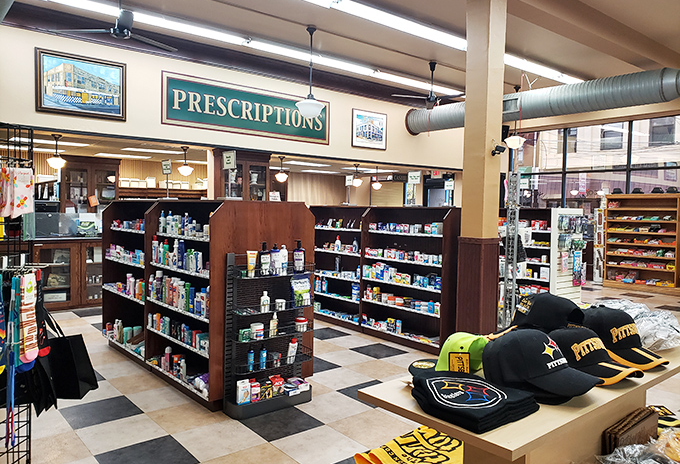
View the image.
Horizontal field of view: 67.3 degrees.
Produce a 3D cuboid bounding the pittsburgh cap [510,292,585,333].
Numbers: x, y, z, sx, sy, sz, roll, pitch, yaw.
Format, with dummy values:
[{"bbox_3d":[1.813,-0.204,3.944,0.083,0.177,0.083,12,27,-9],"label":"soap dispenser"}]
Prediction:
[{"bbox_3d":[0.636,0.256,1.643,0.175,0.125,0.250,-1,3,-40],"label":"pittsburgh cap"}]

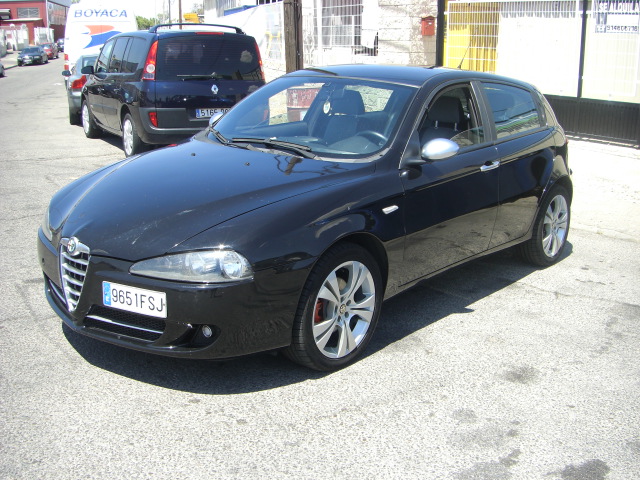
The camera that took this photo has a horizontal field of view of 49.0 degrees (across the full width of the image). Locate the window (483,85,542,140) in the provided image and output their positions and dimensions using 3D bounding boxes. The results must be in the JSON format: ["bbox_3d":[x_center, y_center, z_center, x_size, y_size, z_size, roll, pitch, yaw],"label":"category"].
[{"bbox_3d":[1.298,-0.878,4.743,0.050,0.400,0.740,-22,-5,42],"label":"window"}]

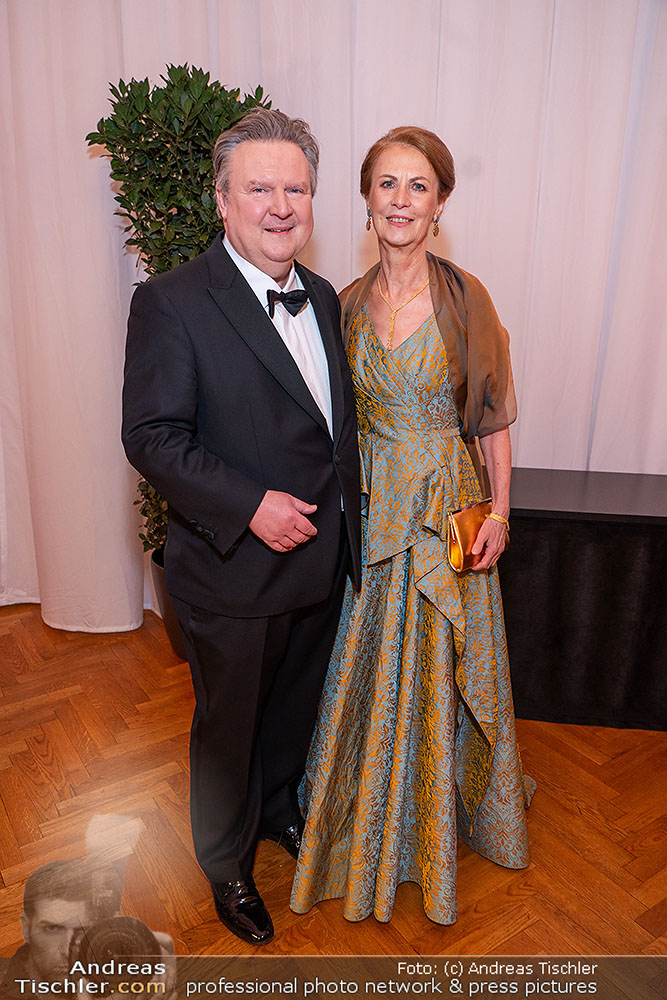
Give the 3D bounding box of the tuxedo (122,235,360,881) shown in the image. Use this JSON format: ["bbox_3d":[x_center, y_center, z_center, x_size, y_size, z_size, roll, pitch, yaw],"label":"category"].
[{"bbox_3d":[-0.175,0.199,1.625,0.600,1.490,0.420,-8,17,-32],"label":"tuxedo"}]

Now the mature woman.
[{"bbox_3d":[0.229,0.075,1.706,0.620,1.740,0.560,6,17,19],"label":"mature woman"}]

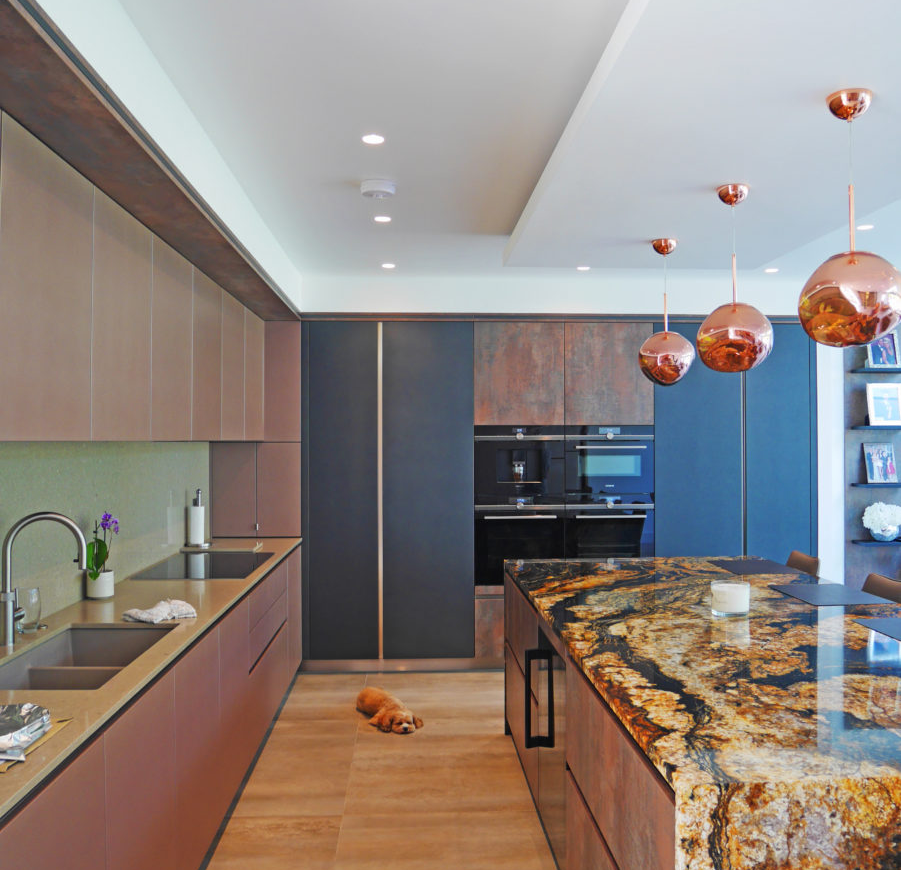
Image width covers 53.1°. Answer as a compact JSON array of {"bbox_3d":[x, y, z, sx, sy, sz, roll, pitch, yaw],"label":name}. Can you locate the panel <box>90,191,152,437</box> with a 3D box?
[{"bbox_3d":[-1.285,-0.371,3.073,0.350,0.790,0.630,0,0,-2],"label":"panel"}]

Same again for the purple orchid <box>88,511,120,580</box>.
[{"bbox_3d":[-1.396,0.445,3.633,0.135,0.280,0.130,0,0,-2],"label":"purple orchid"}]

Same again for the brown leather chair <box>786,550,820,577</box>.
[{"bbox_3d":[1.604,1.066,4.622,0.480,0.950,0.430,0,0,-2],"label":"brown leather chair"}]

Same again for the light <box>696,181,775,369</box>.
[{"bbox_3d":[1.054,-0.574,3.337,0.280,0.685,0.280,0,0,-3],"label":"light"}]

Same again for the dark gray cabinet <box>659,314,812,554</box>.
[{"bbox_3d":[1.895,0.412,6.329,1.100,2.328,0.600,0,0,-3],"label":"dark gray cabinet"}]

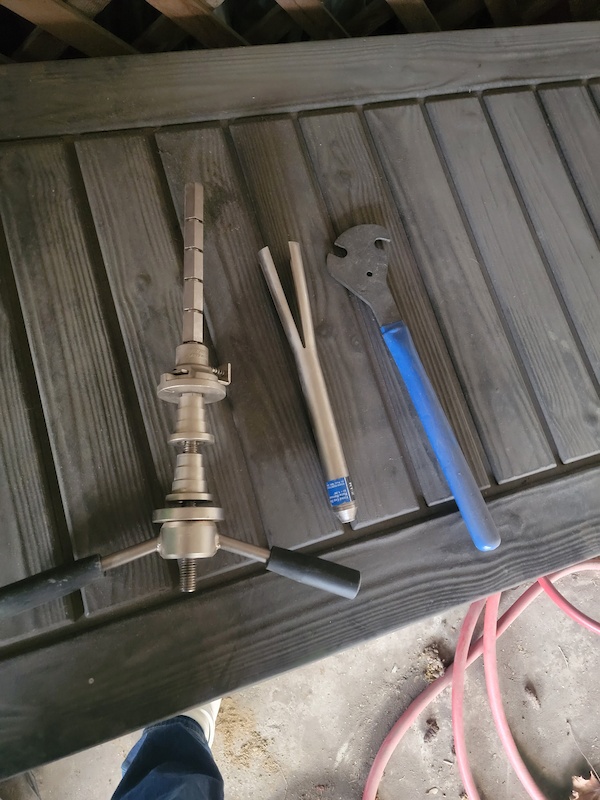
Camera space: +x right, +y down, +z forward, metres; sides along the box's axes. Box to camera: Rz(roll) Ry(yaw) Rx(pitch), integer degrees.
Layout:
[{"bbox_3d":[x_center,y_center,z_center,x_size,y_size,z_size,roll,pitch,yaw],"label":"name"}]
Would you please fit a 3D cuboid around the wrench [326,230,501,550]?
[{"bbox_3d":[0.125,-0.018,0.619,0.089,0.022,0.393,-18,81,-16],"label":"wrench"}]

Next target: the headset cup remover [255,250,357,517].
[{"bbox_3d":[0.012,-0.026,0.596,0.049,0.025,0.316,-11,79,-14],"label":"headset cup remover"}]

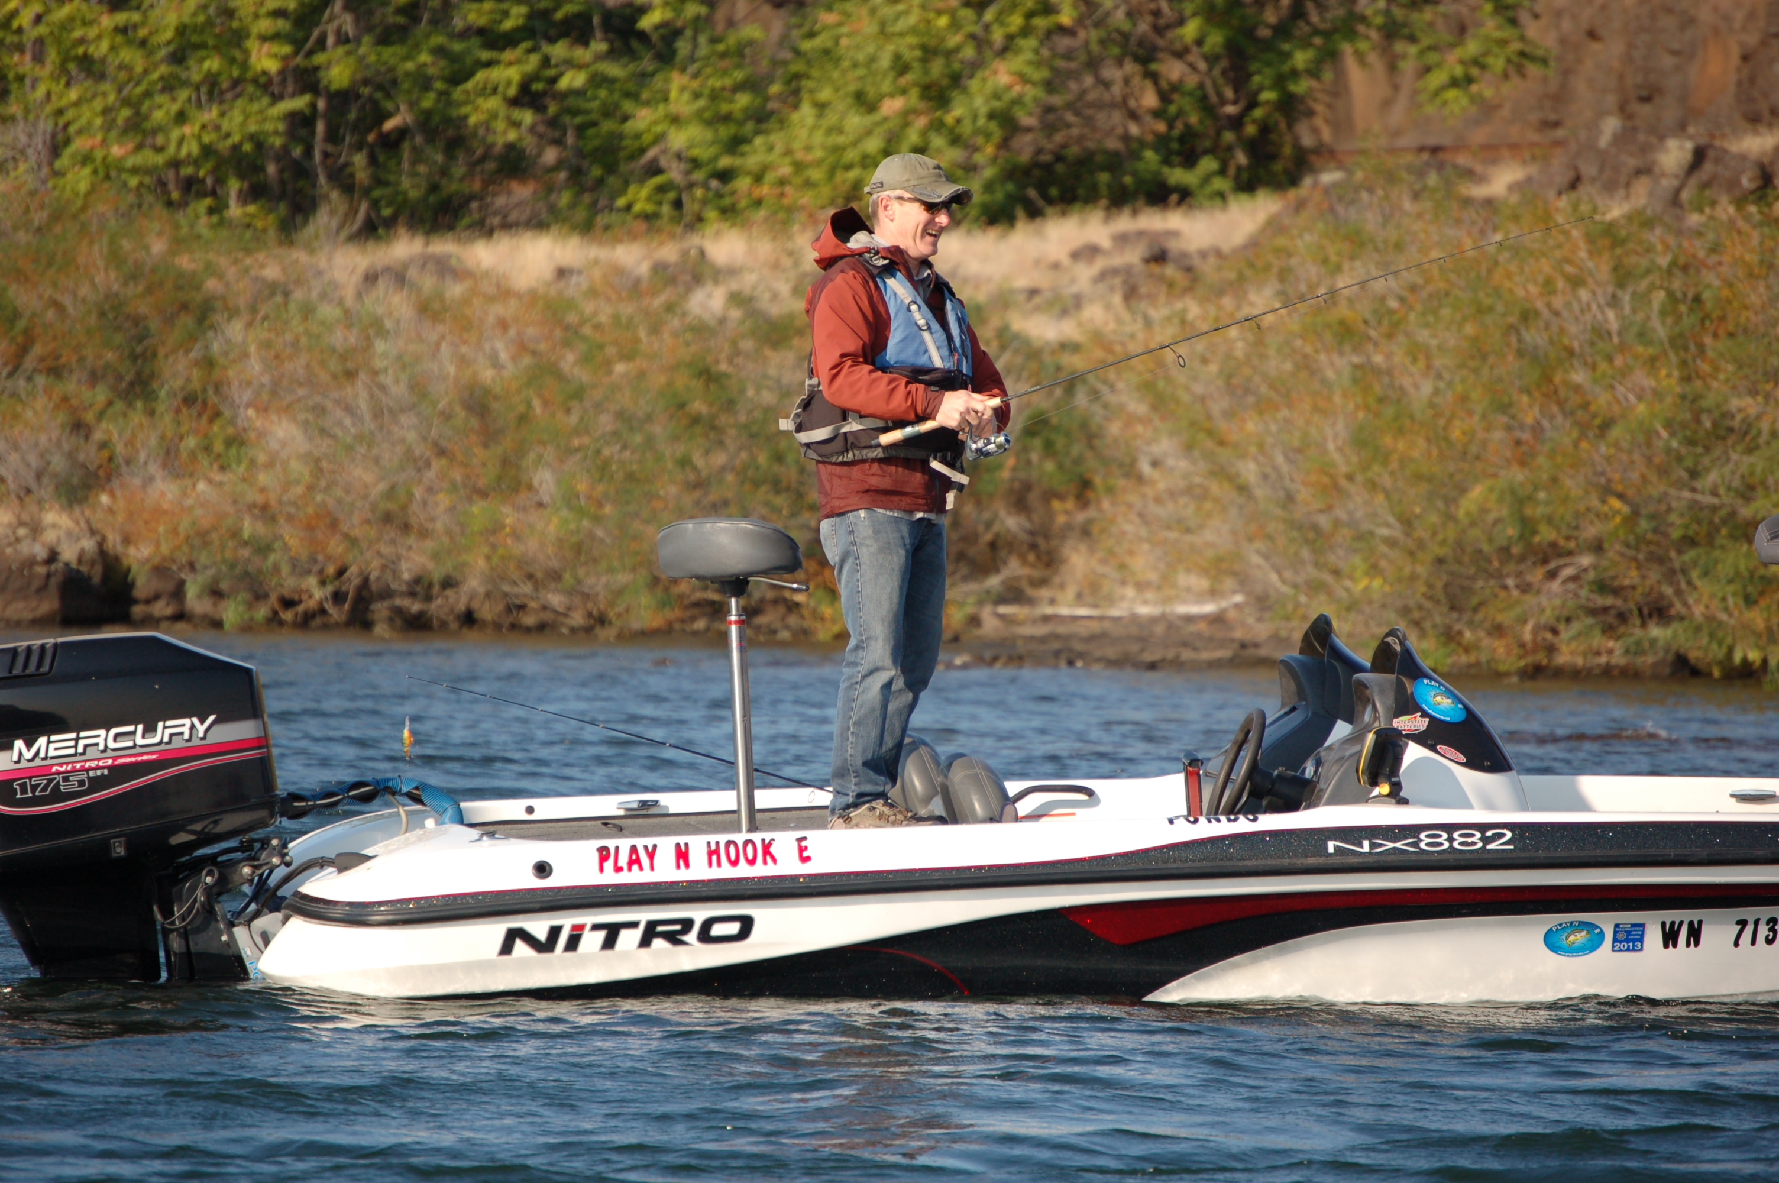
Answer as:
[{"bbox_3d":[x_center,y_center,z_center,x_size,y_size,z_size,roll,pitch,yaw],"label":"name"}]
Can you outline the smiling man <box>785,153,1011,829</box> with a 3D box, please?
[{"bbox_3d":[0.020,-0.260,39.300,0.540,1.810,0.580,1,2,27],"label":"smiling man"}]

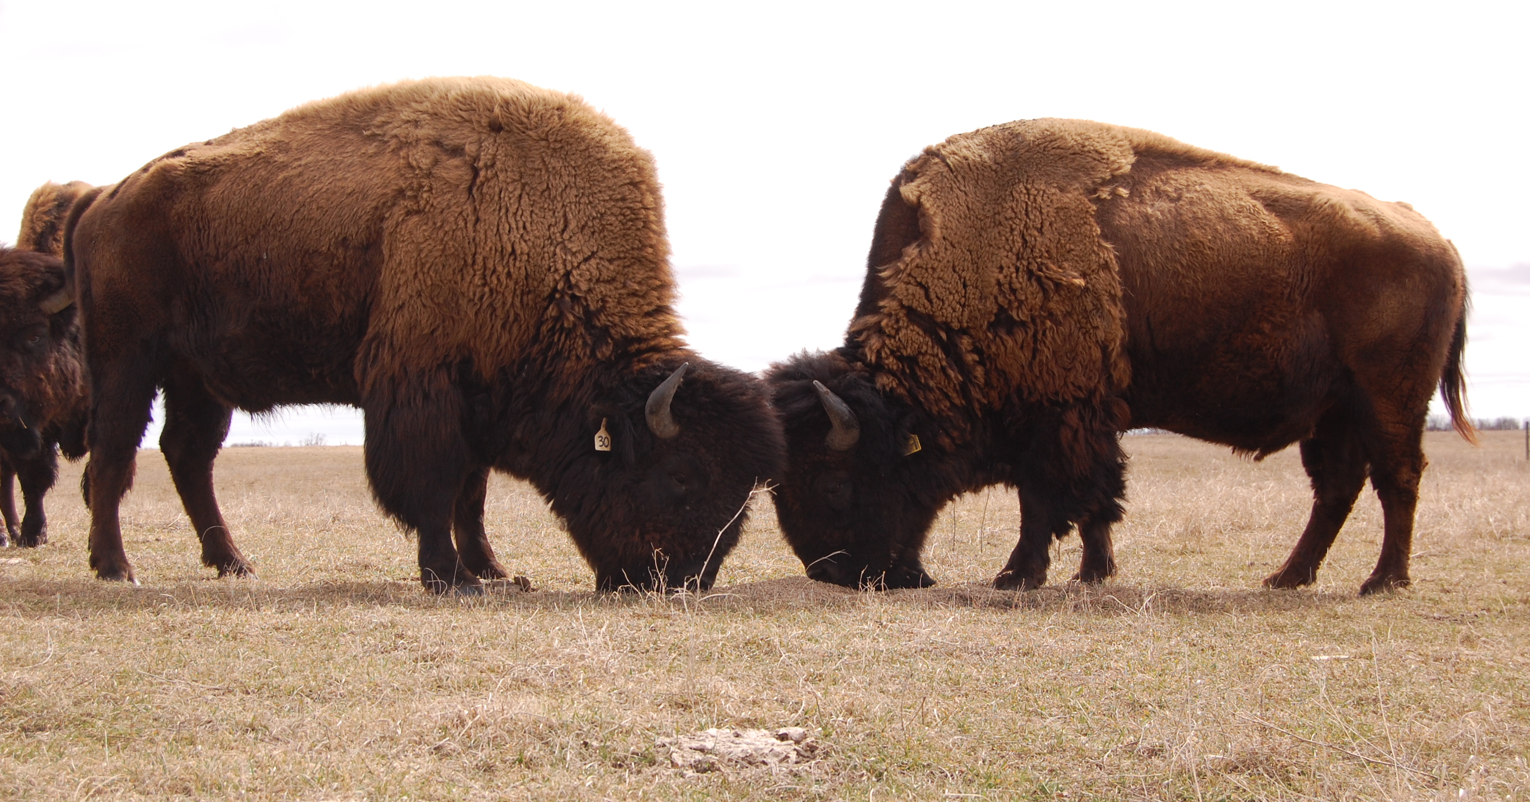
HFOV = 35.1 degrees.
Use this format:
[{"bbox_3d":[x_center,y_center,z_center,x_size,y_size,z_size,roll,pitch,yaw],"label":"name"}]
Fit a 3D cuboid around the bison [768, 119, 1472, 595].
[{"bbox_3d":[1.170,-0.163,8.120,2.330,1.570,0.720,-1,-1,5],"label":"bison"}]

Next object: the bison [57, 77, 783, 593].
[{"bbox_3d":[-1.240,-0.243,8.500,2.620,1.770,0.800,-1,-1,8],"label":"bison"}]

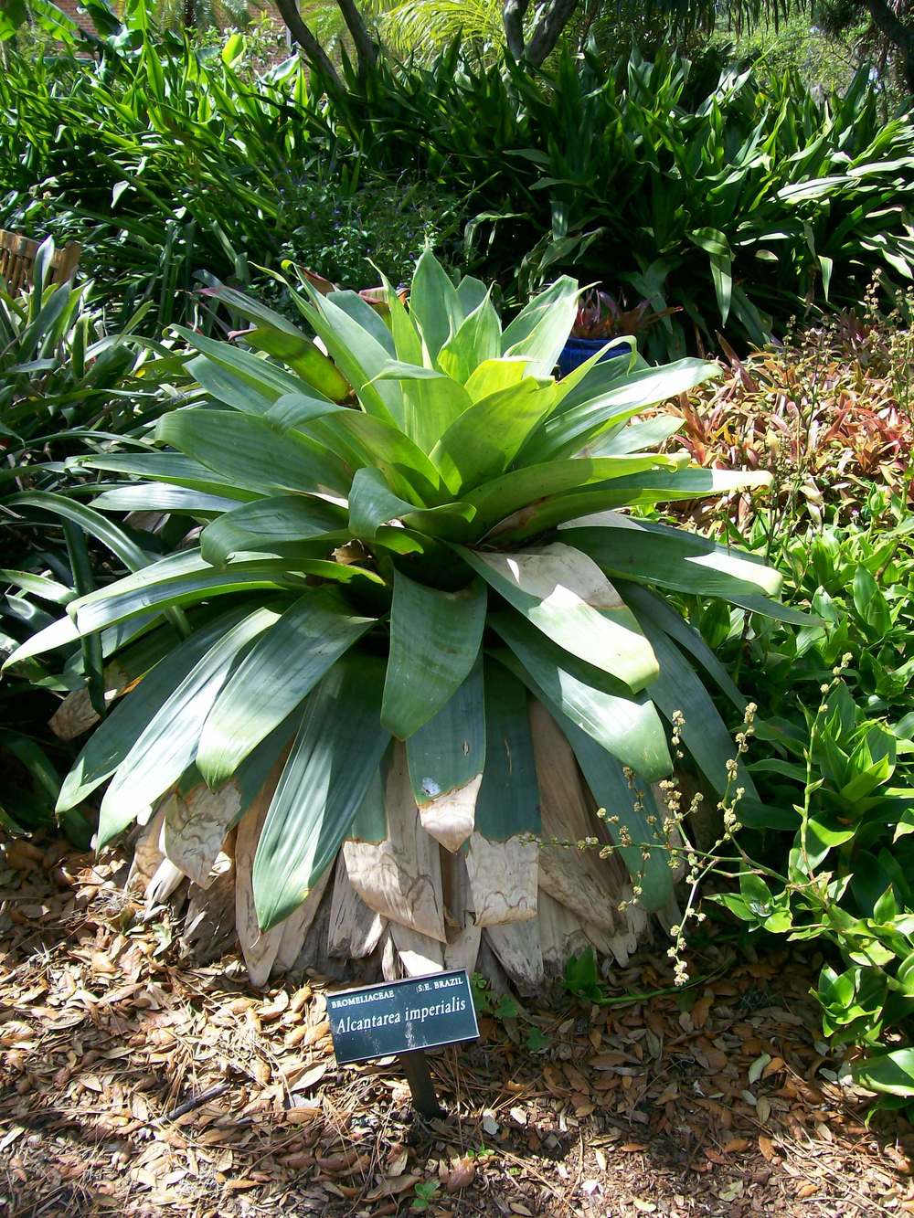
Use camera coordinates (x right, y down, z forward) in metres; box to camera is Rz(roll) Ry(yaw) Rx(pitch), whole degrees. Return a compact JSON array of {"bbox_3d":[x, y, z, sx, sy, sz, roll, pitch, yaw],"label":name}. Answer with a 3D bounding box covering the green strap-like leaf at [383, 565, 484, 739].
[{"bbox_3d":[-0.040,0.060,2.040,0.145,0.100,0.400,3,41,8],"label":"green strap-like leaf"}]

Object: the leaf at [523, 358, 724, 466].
[{"bbox_3d":[0.286,-0.354,2.247,0.389,0.051,0.115,-25,66,-9],"label":"leaf"}]

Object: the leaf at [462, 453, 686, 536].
[{"bbox_3d":[0.203,-0.217,2.204,0.402,0.065,0.113,-15,-14,15],"label":"leaf"}]

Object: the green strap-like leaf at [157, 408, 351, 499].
[{"bbox_3d":[-0.330,-0.263,2.133,0.333,0.061,0.143,10,62,-22],"label":"green strap-like leaf"}]

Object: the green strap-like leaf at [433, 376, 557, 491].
[{"bbox_3d":[0.053,-0.280,2.048,0.139,0.225,0.056,28,36,-16],"label":"green strap-like leaf"}]

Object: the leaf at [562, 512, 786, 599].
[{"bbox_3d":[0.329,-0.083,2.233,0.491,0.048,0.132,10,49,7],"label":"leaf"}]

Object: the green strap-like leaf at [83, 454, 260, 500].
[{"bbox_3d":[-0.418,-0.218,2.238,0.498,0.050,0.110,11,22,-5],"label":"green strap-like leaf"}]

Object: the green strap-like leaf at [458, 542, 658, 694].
[{"bbox_3d":[0.155,-0.007,2.033,0.148,0.073,0.378,-23,45,-37],"label":"green strap-like leaf"}]

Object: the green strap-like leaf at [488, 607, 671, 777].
[{"bbox_3d":[0.202,0.121,2.053,0.136,0.079,0.363,-21,54,-43],"label":"green strap-like leaf"}]

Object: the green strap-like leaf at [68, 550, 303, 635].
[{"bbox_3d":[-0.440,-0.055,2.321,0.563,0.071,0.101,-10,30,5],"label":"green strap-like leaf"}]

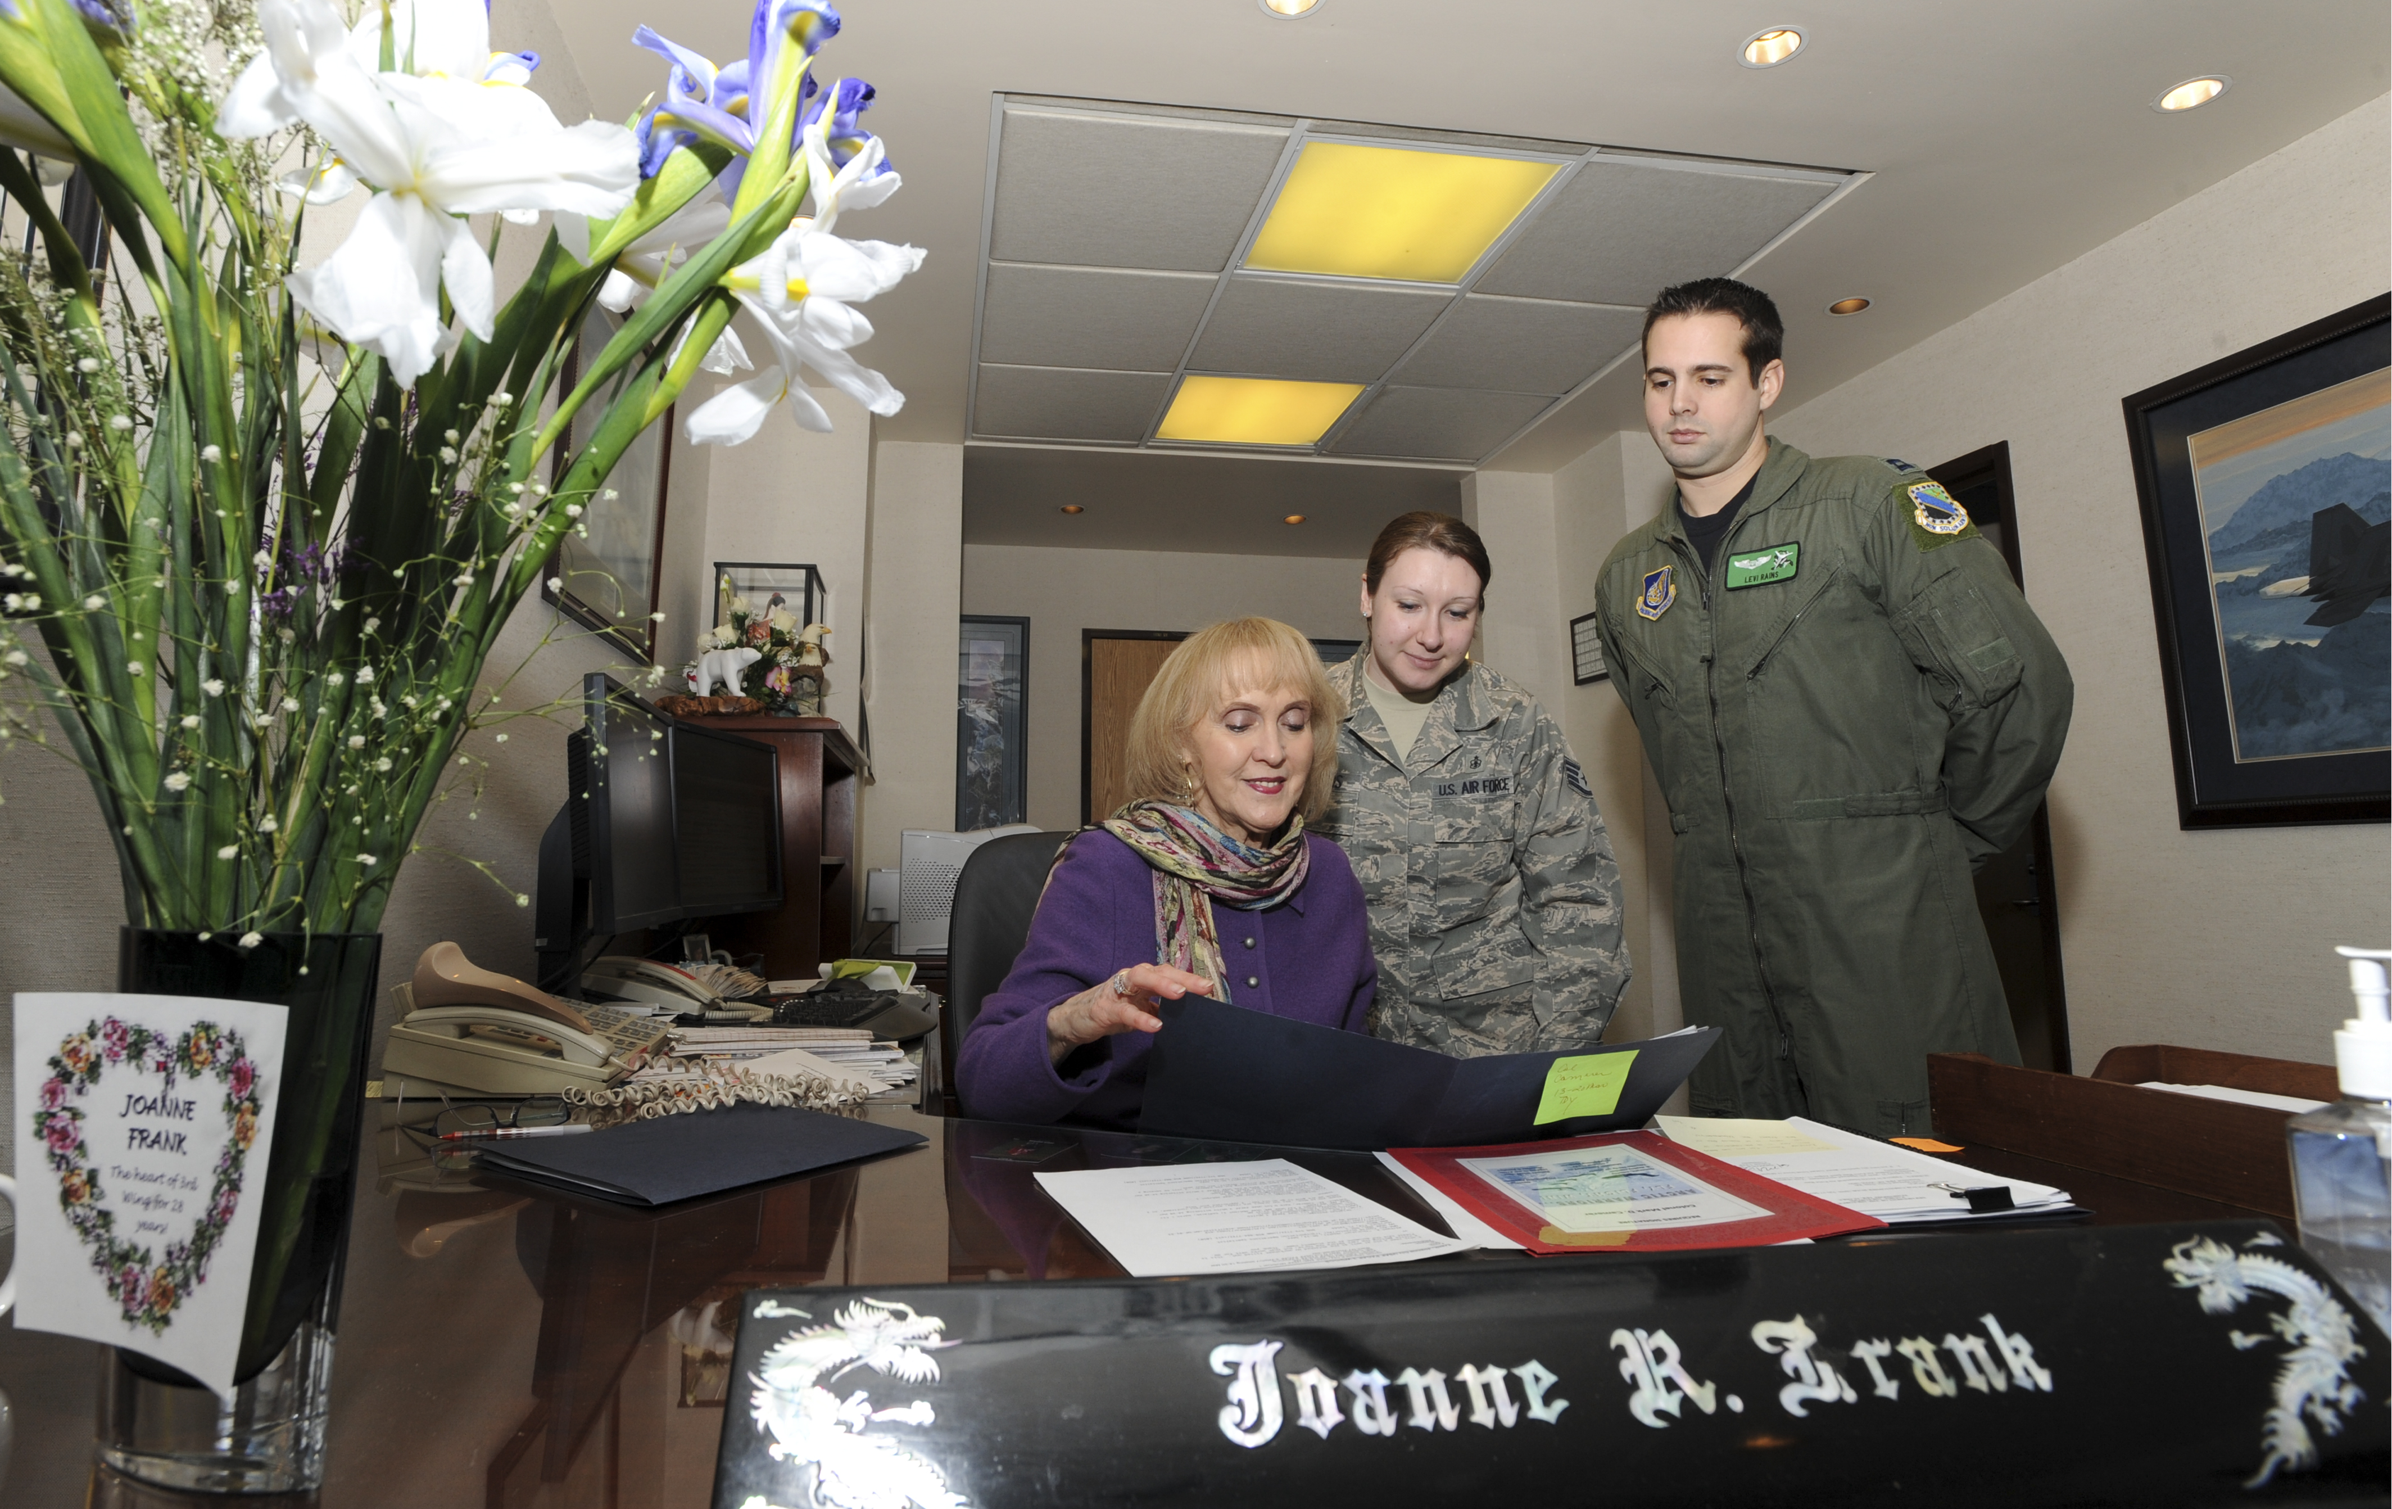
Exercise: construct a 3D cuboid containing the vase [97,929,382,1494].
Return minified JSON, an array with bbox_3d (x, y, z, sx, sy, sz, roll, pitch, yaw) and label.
[{"bbox_3d":[-0.437,0.195,0.515,0.093,0.227,0.093,0,-6,0],"label":"vase"}]

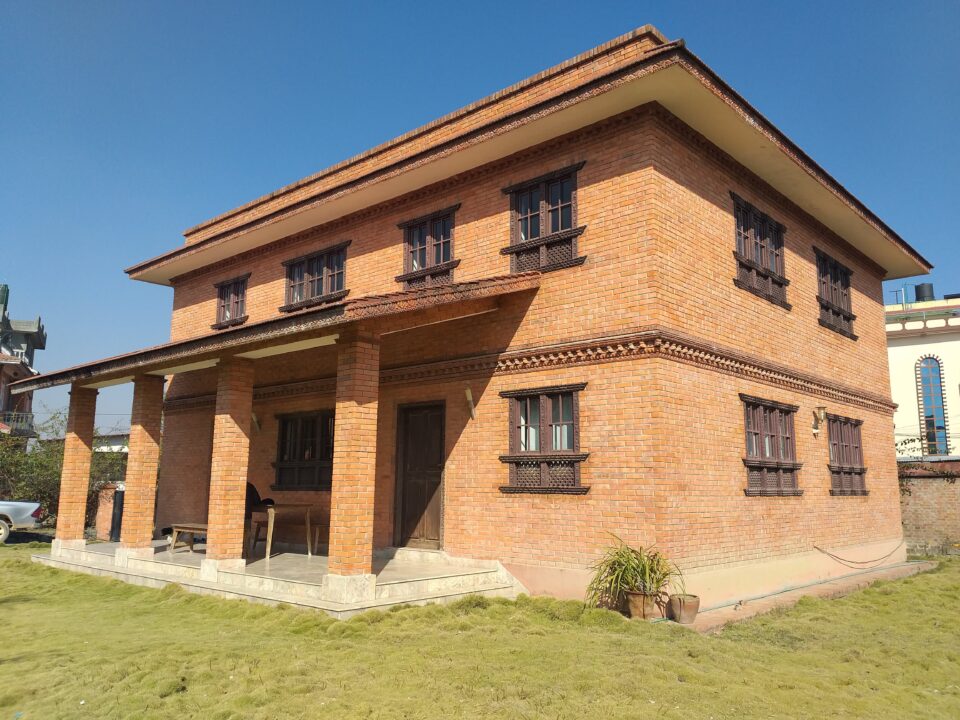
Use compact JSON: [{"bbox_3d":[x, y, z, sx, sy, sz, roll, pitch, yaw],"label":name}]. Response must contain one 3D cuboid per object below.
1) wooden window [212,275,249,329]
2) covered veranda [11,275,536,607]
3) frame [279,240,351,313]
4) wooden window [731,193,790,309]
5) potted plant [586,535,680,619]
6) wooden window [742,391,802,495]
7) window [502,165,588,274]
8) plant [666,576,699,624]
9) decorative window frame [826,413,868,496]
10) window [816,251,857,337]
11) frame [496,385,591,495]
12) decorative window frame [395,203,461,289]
[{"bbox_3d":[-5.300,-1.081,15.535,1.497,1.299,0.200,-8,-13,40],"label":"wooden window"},{"bbox_3d":[-4.126,1.252,11.740,10.157,4.369,3.451,-8,-13,40],"label":"covered veranda"},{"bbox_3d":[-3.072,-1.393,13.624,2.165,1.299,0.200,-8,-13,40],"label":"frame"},{"bbox_3d":[4.368,-1.637,11.366,0.200,1.440,2.145,-9,-14,43],"label":"wooden window"},{"bbox_3d":[1.737,2.533,8.266,0.950,0.951,0.800,-8,-13,40],"label":"potted plant"},{"bbox_3d":[4.335,1.329,10.845,0.200,1.421,2.145,-9,-14,43],"label":"wooden window"},{"bbox_3d":[0.924,-1.883,10.183,1.487,1.440,0.200,-8,-13,40],"label":"window"},{"bbox_3d":[2.284,2.700,8.113,0.360,0.506,0.360,-8,-13,40],"label":"plant"},{"bbox_3d":[6.647,1.765,13.180,0.200,1.421,2.147,-9,-14,43],"label":"decorative window frame"},{"bbox_3d":[6.679,-1.201,13.701,0.200,1.440,2.147,-9,-14,43],"label":"window"},{"bbox_3d":[0.891,1.083,9.661,1.487,1.421,0.200,-8,-13,40],"label":"frame"},{"bbox_3d":[-0.794,-1.643,11.656,1.502,1.440,0.200,-8,-13,40],"label":"decorative window frame"}]

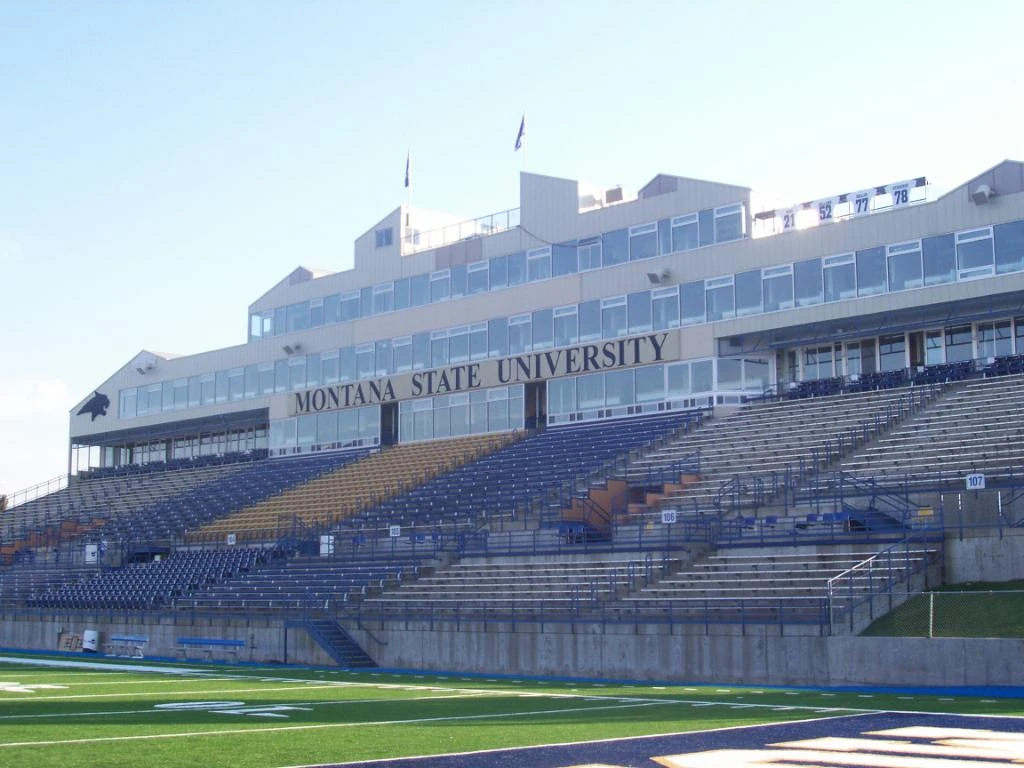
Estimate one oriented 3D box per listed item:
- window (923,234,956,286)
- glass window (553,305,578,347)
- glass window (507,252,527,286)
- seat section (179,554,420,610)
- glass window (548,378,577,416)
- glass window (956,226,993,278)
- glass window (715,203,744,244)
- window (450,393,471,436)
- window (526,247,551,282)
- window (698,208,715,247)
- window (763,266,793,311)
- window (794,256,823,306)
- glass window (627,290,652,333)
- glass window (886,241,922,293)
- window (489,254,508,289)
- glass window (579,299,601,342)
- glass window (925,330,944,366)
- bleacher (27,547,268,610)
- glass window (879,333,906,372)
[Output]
[{"bbox_3d":[17.119,-4.944,62.800,0.100,1.980,1.545,8,-11,-44],"label":"window"},{"bbox_3d":[2.656,-2.858,77.251,0.150,1.980,1.701,7,-10,-44],"label":"glass window"},{"bbox_3d":[0.285,-5.851,80.576,0.120,1.636,1.458,8,-11,-44],"label":"glass window"},{"bbox_3d":[-8.211,7.551,59.120,5.300,2.300,10.100,8,-11,-44],"label":"seat section"},{"bbox_3d":[2.477,0.596,77.080,0.100,1.670,1.897,8,-11,-44],"label":"glass window"},{"bbox_3d":[18.128,-5.018,61.317,0.100,2.019,1.729,8,-11,-44],"label":"glass window"},{"bbox_3d":[9.857,-7.237,70.961,0.120,1.670,1.709,8,-11,-44],"label":"glass window"},{"bbox_3d":[-2.703,1.570,82.255,0.150,2.390,1.531,7,-10,-44],"label":"window"},{"bbox_3d":[1.334,-6.033,79.188,0.100,1.700,1.696,8,-11,-44],"label":"window"},{"bbox_3d":[8.942,-7.120,71.886,0.120,1.633,0.917,8,-11,-44],"label":"window"},{"bbox_3d":[10.636,-3.806,62.582,0.100,1.824,1.548,8,-11,-44],"label":"window"},{"bbox_3d":[12.661,-4.304,66.935,0.100,2.001,1.470,8,-11,-44],"label":"window"},{"bbox_3d":[6.020,-3.345,73.831,0.150,1.980,1.555,7,-10,-44],"label":"glass window"},{"bbox_3d":[14.658,-4.387,58.422,0.100,1.792,1.524,8,-11,-44],"label":"glass window"},{"bbox_3d":[-0.703,-5.740,81.230,0.100,1.700,1.488,8,-11,-44],"label":"window"},{"bbox_3d":[3.763,-3.010,75.980,0.100,1.908,1.497,8,-11,-44],"label":"glass window"},{"bbox_3d":[16.684,-1.322,61.811,0.100,1.571,0.854,8,-11,-44],"label":"glass window"},{"bbox_3d":[-16.265,8.543,68.125,6.200,2.800,10.800,8,-11,-44],"label":"bleacher"},{"bbox_3d":[16.826,-1.323,69.221,0.120,1.669,1.393,8,-11,-44],"label":"glass window"}]

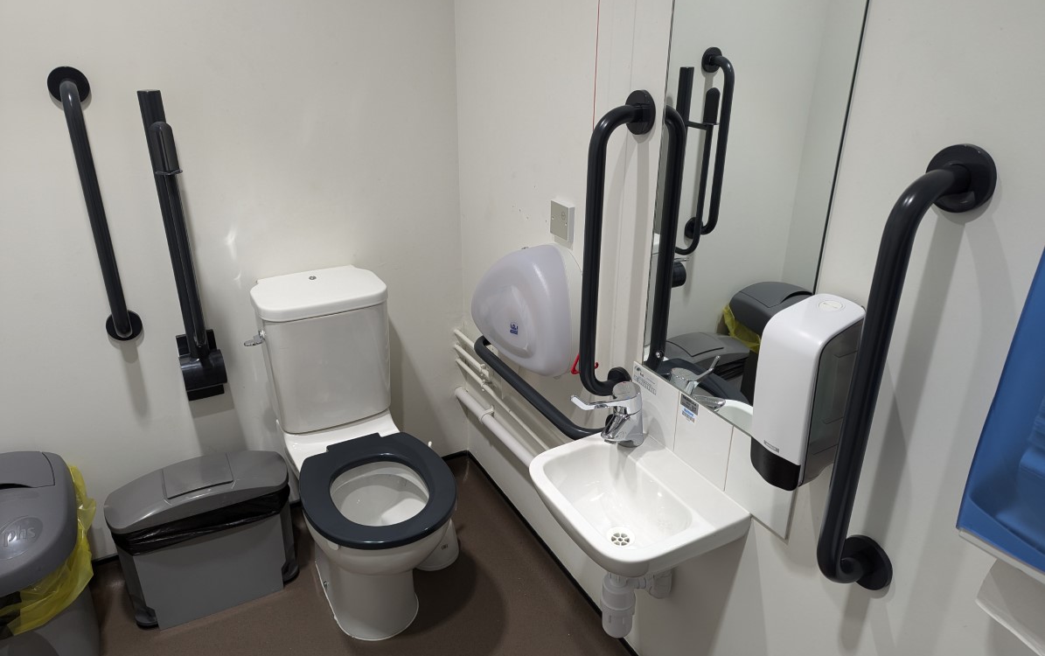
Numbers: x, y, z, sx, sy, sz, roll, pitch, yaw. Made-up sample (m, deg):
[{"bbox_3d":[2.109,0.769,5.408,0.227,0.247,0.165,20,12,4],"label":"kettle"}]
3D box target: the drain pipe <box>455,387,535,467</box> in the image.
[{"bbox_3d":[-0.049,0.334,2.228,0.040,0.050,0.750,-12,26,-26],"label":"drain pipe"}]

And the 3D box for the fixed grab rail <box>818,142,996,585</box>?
[{"bbox_3d":[0.485,0.099,0.977,0.116,0.678,0.084,-12,26,-26],"label":"fixed grab rail"}]

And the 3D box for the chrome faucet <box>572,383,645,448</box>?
[{"bbox_3d":[0.178,0.196,1.491,0.170,0.131,0.064,-12,26,-26],"label":"chrome faucet"}]

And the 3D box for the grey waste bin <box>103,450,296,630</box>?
[{"bbox_3d":[-0.848,0.557,1.966,0.440,0.407,0.190,-12,26,-26],"label":"grey waste bin"}]

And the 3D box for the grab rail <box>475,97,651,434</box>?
[{"bbox_3d":[0.032,-0.193,1.780,0.116,0.795,0.720,-12,26,-26],"label":"grab rail"}]

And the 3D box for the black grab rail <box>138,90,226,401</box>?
[{"bbox_3d":[-0.872,-0.160,1.868,0.111,0.863,0.215,-12,26,-26],"label":"black grab rail"}]

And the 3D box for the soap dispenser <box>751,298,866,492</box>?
[{"bbox_3d":[0.427,0.097,1.089,0.112,0.282,0.103,-12,26,-26],"label":"soap dispenser"}]

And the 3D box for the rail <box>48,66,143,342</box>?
[{"bbox_3d":[-1.044,-0.271,1.785,0.083,0.696,0.110,-12,26,-26],"label":"rail"}]

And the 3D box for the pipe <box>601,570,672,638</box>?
[{"bbox_3d":[0.250,0.546,1.528,0.208,0.188,0.098,-12,26,-26],"label":"pipe"}]

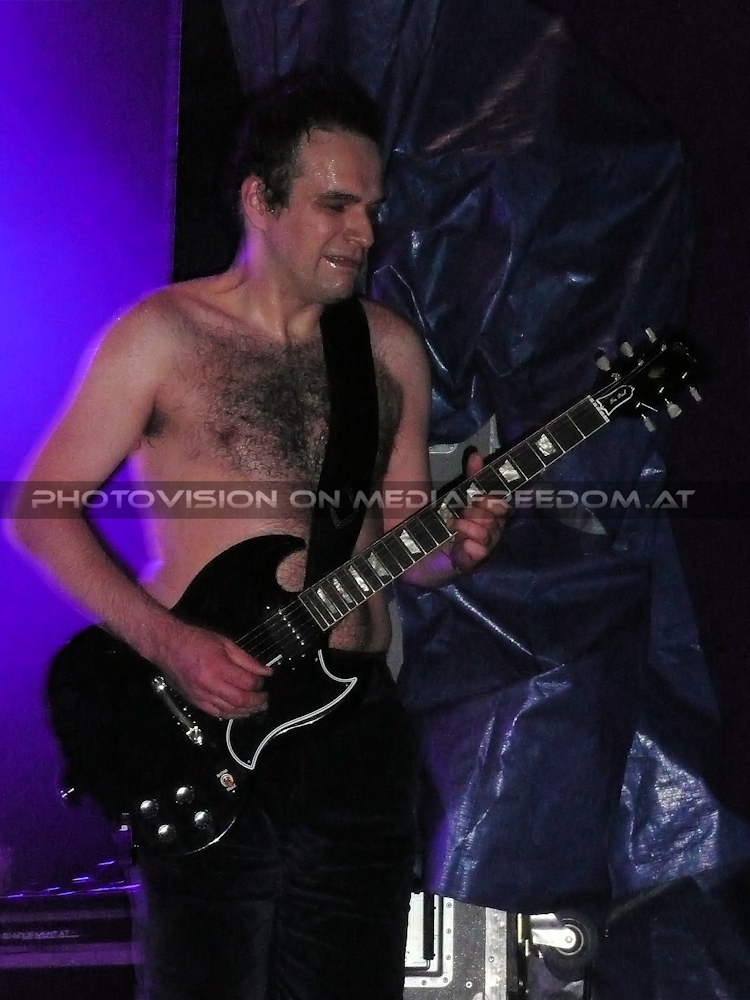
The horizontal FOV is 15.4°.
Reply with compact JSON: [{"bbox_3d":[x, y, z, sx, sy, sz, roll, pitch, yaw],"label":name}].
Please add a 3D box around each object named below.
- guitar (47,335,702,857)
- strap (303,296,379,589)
[{"bbox_3d":[0.020,0.088,3.662,1.005,0.335,0.070,-35,-19,0],"label":"guitar"},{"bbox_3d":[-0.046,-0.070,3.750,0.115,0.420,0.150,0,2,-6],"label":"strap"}]

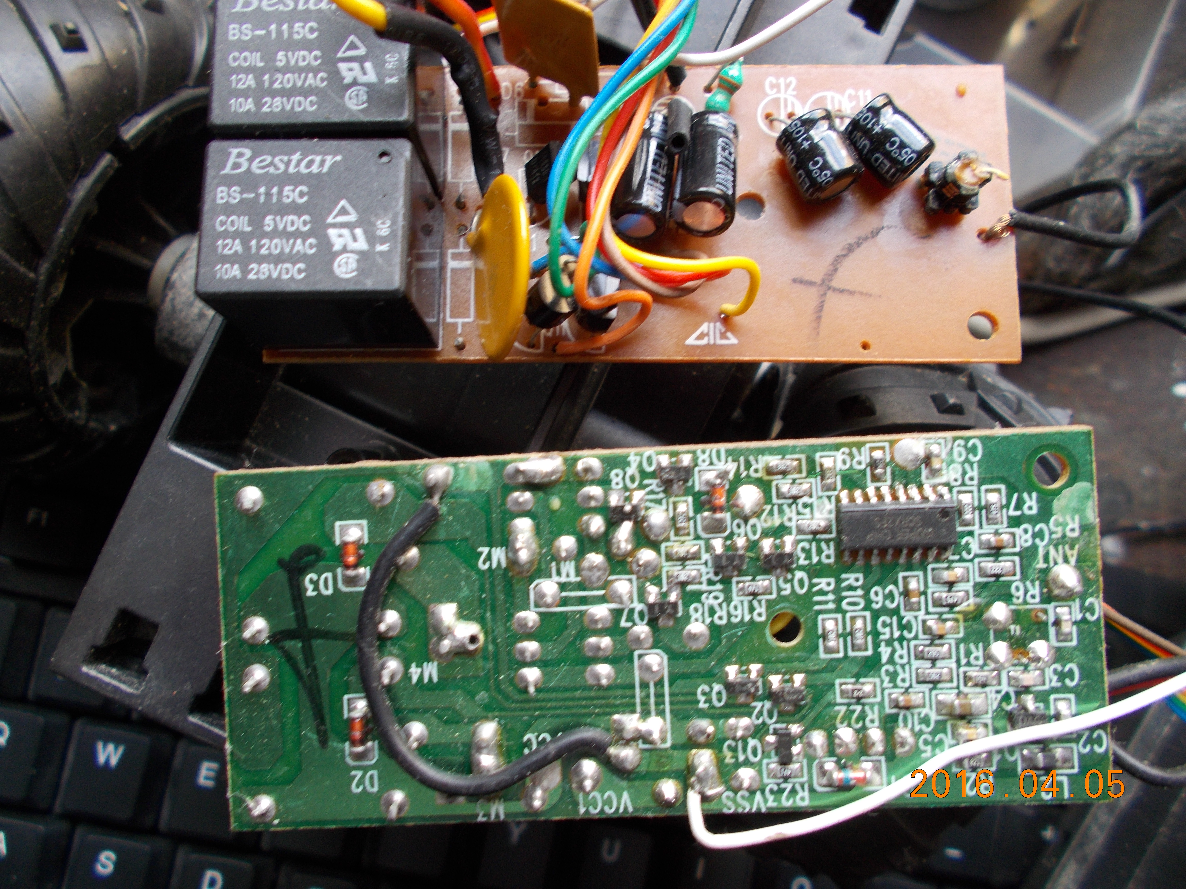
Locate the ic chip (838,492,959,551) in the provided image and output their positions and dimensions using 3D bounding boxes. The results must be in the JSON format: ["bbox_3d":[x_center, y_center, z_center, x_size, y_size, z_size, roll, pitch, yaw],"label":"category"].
[{"bbox_3d":[0.026,0.007,0.077,0.010,0.002,0.006,-3,90,2],"label":"ic chip"}]

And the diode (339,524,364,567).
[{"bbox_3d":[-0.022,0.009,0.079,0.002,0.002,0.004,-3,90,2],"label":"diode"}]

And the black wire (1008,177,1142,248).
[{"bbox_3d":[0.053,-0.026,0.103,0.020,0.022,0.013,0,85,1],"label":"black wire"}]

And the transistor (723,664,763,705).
[{"bbox_3d":[0.013,0.021,0.078,0.003,0.001,0.003,-3,90,2],"label":"transistor"}]

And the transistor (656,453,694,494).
[{"bbox_3d":[0.007,0.003,0.078,0.003,0.001,0.003,-3,90,2],"label":"transistor"}]

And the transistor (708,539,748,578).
[{"bbox_3d":[0.012,0.010,0.078,0.003,0.001,0.003,-3,90,2],"label":"transistor"}]

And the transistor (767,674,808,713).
[{"bbox_3d":[0.017,0.022,0.078,0.003,0.001,0.003,-3,90,2],"label":"transistor"}]

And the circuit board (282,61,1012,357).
[{"bbox_3d":[0.005,-0.025,0.095,0.078,0.002,0.032,0,82,1],"label":"circuit board"}]

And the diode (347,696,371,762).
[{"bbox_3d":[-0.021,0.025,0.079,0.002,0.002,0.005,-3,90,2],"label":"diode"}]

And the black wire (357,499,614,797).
[{"bbox_3d":[-0.009,0.018,0.077,0.021,0.004,0.025,-3,90,2],"label":"black wire"}]

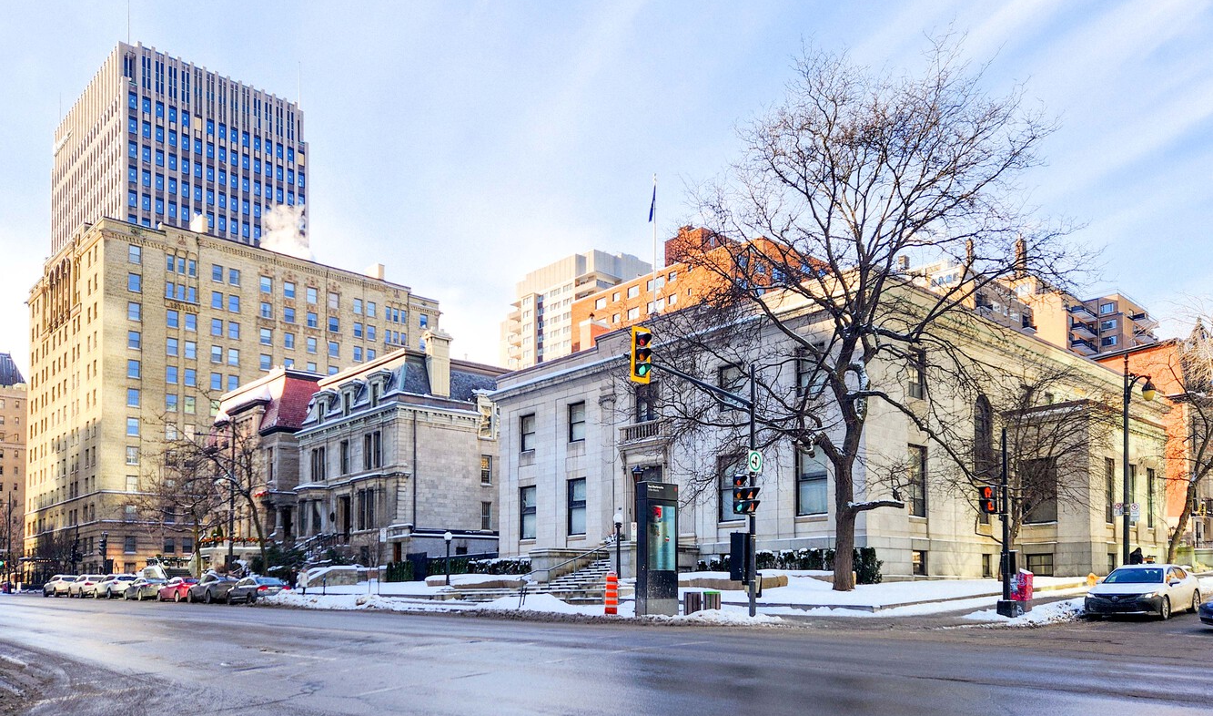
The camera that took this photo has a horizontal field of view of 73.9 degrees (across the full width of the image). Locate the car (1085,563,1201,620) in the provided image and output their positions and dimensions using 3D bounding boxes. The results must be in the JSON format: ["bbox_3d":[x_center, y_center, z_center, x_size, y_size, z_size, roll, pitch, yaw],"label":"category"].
[{"bbox_3d":[15.840,6.829,23.700,4.850,1.450,1.840,10,-15,-41],"label":"car"}]

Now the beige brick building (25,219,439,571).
[{"bbox_3d":[-56.395,9.927,120.719,42.000,41.000,38.000,10,-15,-43],"label":"beige brick building"}]

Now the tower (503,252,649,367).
[{"bbox_3d":[-5.467,6.173,175.668,20.000,50.000,30.000,10,-15,-43],"label":"tower"}]

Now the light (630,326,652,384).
[{"bbox_3d":[0.841,-0.069,19.600,0.400,1.280,0.600,-8,-11,43],"label":"light"}]

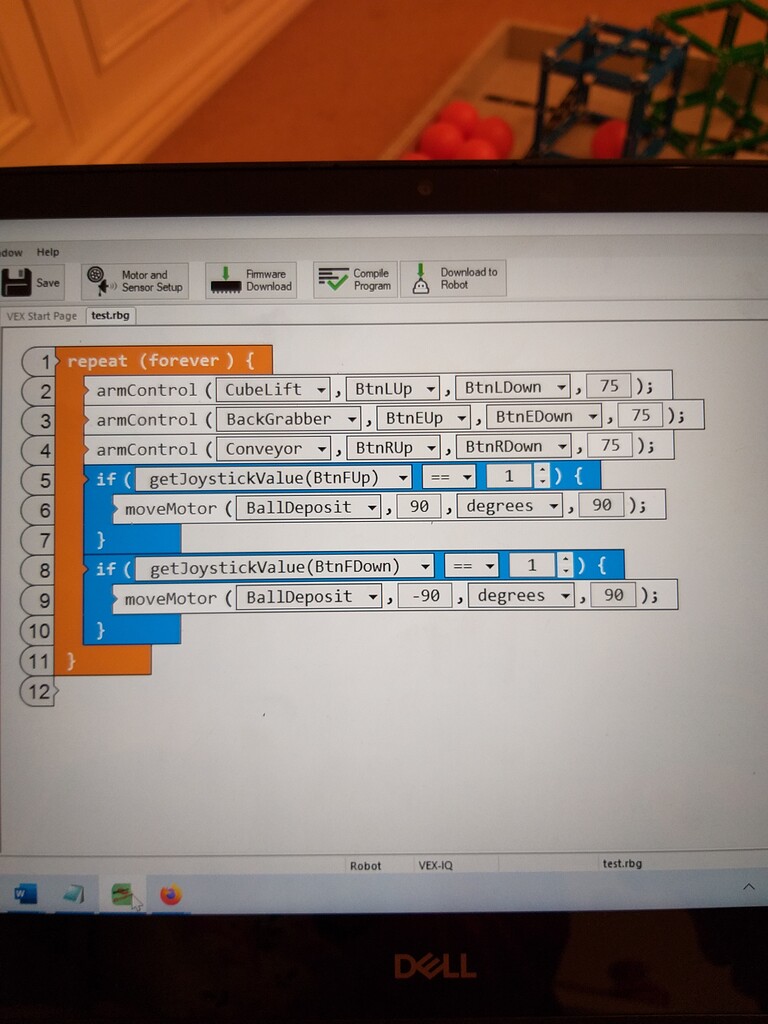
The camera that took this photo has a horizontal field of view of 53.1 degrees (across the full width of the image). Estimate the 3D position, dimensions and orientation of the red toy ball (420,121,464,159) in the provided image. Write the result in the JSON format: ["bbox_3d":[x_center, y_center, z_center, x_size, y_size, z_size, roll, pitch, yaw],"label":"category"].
[{"bbox_3d":[0.106,-0.664,1.393,0.076,0.076,0.076,-2,54,3],"label":"red toy ball"}]

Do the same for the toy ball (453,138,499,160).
[{"bbox_3d":[0.162,-0.612,1.351,0.076,0.076,0.076,-2,54,3],"label":"toy ball"}]

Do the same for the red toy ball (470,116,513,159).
[{"bbox_3d":[0.194,-0.673,1.392,0.076,0.076,0.076,-2,54,3],"label":"red toy ball"}]

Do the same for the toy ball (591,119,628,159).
[{"bbox_3d":[0.404,-0.648,1.356,0.076,0.076,0.076,-2,54,3],"label":"toy ball"}]

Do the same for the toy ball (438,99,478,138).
[{"bbox_3d":[0.141,-0.719,1.428,0.076,0.076,0.076,-2,54,3],"label":"toy ball"}]

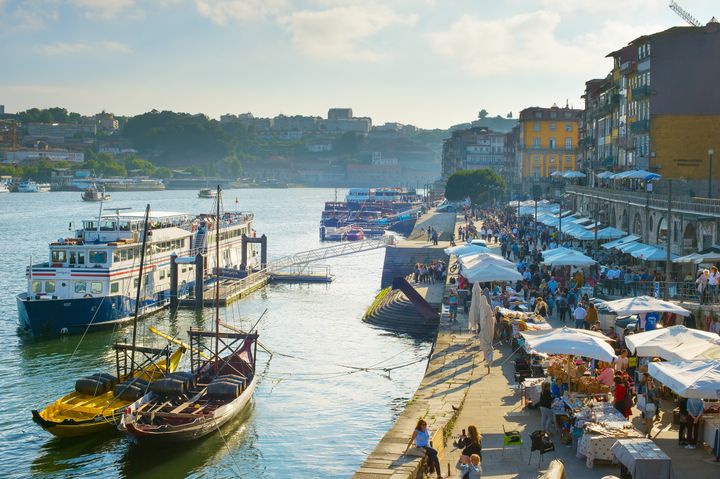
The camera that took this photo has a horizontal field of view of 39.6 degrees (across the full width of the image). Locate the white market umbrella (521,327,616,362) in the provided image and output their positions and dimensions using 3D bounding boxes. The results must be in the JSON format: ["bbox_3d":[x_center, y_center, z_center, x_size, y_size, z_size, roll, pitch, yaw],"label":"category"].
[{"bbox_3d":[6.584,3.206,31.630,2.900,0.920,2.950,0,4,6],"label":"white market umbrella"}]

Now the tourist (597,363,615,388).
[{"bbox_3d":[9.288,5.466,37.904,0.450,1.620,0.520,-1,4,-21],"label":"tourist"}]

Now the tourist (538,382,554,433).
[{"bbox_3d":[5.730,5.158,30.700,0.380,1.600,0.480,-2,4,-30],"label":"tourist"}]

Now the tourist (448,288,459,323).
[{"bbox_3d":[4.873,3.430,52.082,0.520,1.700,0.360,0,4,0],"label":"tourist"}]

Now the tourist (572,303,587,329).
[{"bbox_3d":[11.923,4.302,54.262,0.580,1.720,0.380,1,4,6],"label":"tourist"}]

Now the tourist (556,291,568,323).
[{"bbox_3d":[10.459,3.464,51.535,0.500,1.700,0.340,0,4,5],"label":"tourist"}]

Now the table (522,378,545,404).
[{"bbox_3d":[6.546,5.830,37.686,0.950,0.860,1.150,1,4,6],"label":"table"}]

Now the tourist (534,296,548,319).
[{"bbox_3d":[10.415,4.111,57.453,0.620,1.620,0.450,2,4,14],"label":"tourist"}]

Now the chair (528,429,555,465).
[{"bbox_3d":[5.003,5.730,27.700,0.600,0.860,0.570,-3,5,-37],"label":"chair"}]

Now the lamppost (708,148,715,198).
[{"bbox_3d":[30.954,-5.620,88.000,0.500,4.750,0.500,-1,4,-17],"label":"lamppost"}]

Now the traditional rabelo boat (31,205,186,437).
[{"bbox_3d":[-12.586,3.620,52.071,3.900,10.600,12.600,3,4,25],"label":"traditional rabelo boat"}]

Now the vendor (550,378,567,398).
[{"bbox_3d":[5.966,4.920,30.036,0.460,1.500,0.360,-1,4,-20],"label":"vendor"}]

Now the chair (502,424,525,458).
[{"bbox_3d":[4.348,5.703,28.400,0.560,0.820,0.540,0,4,6],"label":"chair"}]

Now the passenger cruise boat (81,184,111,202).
[{"bbox_3d":[-95.107,-16.752,360.000,4.200,6.200,12.000,4,5,37],"label":"passenger cruise boat"}]

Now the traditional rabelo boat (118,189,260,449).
[{"bbox_3d":[-8.362,3.109,49.300,4.200,11.300,13.400,1,4,18],"label":"traditional rabelo boat"}]

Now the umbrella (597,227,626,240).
[{"bbox_3d":[22.077,0.564,89.500,3.100,2.900,3.100,0,4,6],"label":"umbrella"}]

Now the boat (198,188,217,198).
[{"bbox_3d":[-84.305,-25.710,552.432,4.500,5.200,13.000,-4,5,-45],"label":"boat"}]

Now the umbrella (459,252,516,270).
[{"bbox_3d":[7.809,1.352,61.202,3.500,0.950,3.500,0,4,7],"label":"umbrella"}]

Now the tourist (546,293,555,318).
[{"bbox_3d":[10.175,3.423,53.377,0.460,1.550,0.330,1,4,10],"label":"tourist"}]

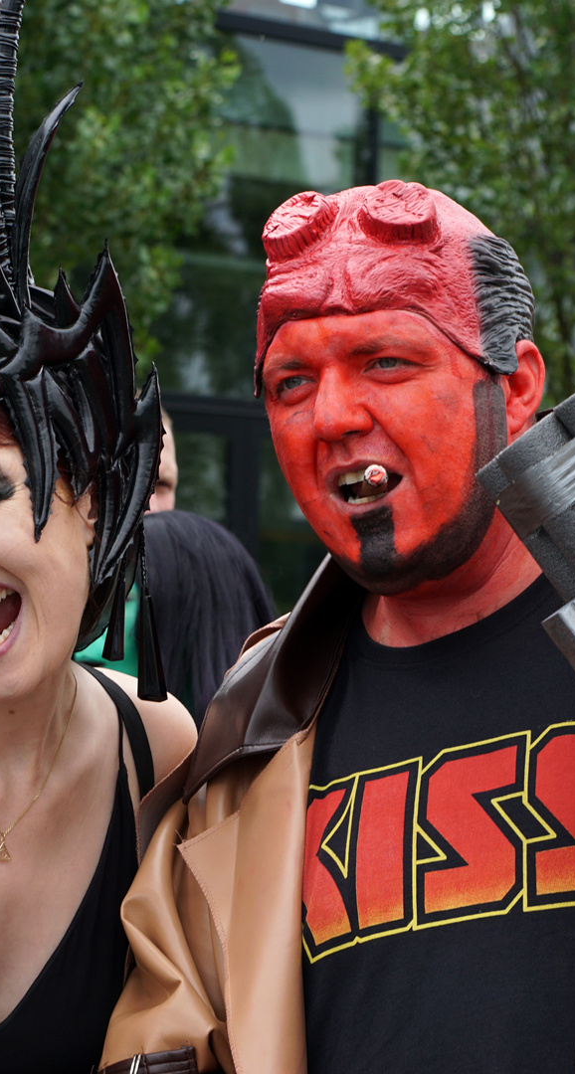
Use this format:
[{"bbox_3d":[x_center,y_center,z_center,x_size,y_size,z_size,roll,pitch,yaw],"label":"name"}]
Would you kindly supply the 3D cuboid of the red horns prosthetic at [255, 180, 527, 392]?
[{"bbox_3d":[0.066,-0.151,2.070,0.175,0.140,0.205,-8,-4,23],"label":"red horns prosthetic"}]

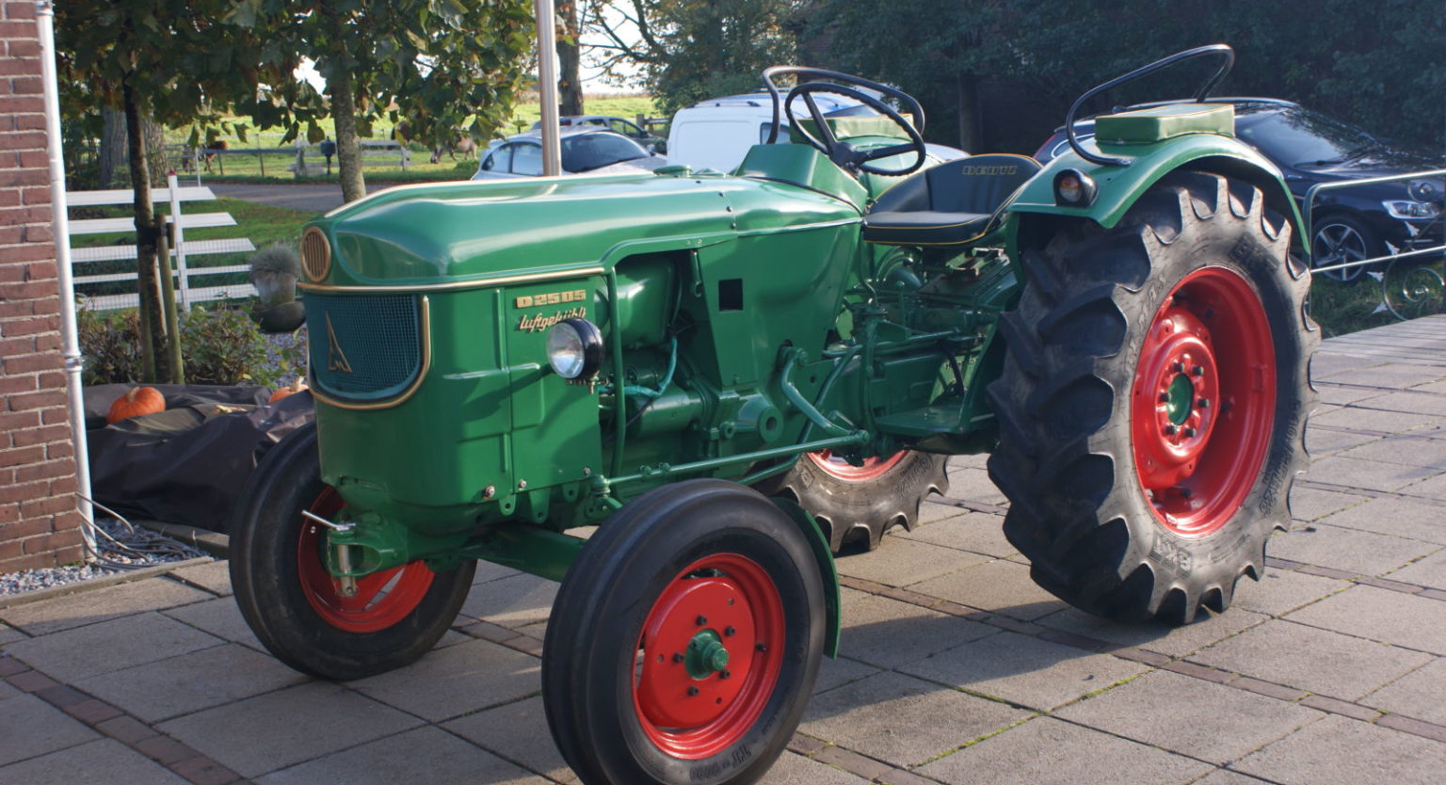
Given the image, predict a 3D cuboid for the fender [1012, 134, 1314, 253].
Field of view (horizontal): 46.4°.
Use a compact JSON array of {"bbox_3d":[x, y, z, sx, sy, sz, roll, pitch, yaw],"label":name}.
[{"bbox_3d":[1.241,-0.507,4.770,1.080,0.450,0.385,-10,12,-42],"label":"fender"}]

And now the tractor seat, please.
[{"bbox_3d":[0.722,-0.587,5.056,0.430,0.260,0.480,-10,12,-42],"label":"tractor seat"}]

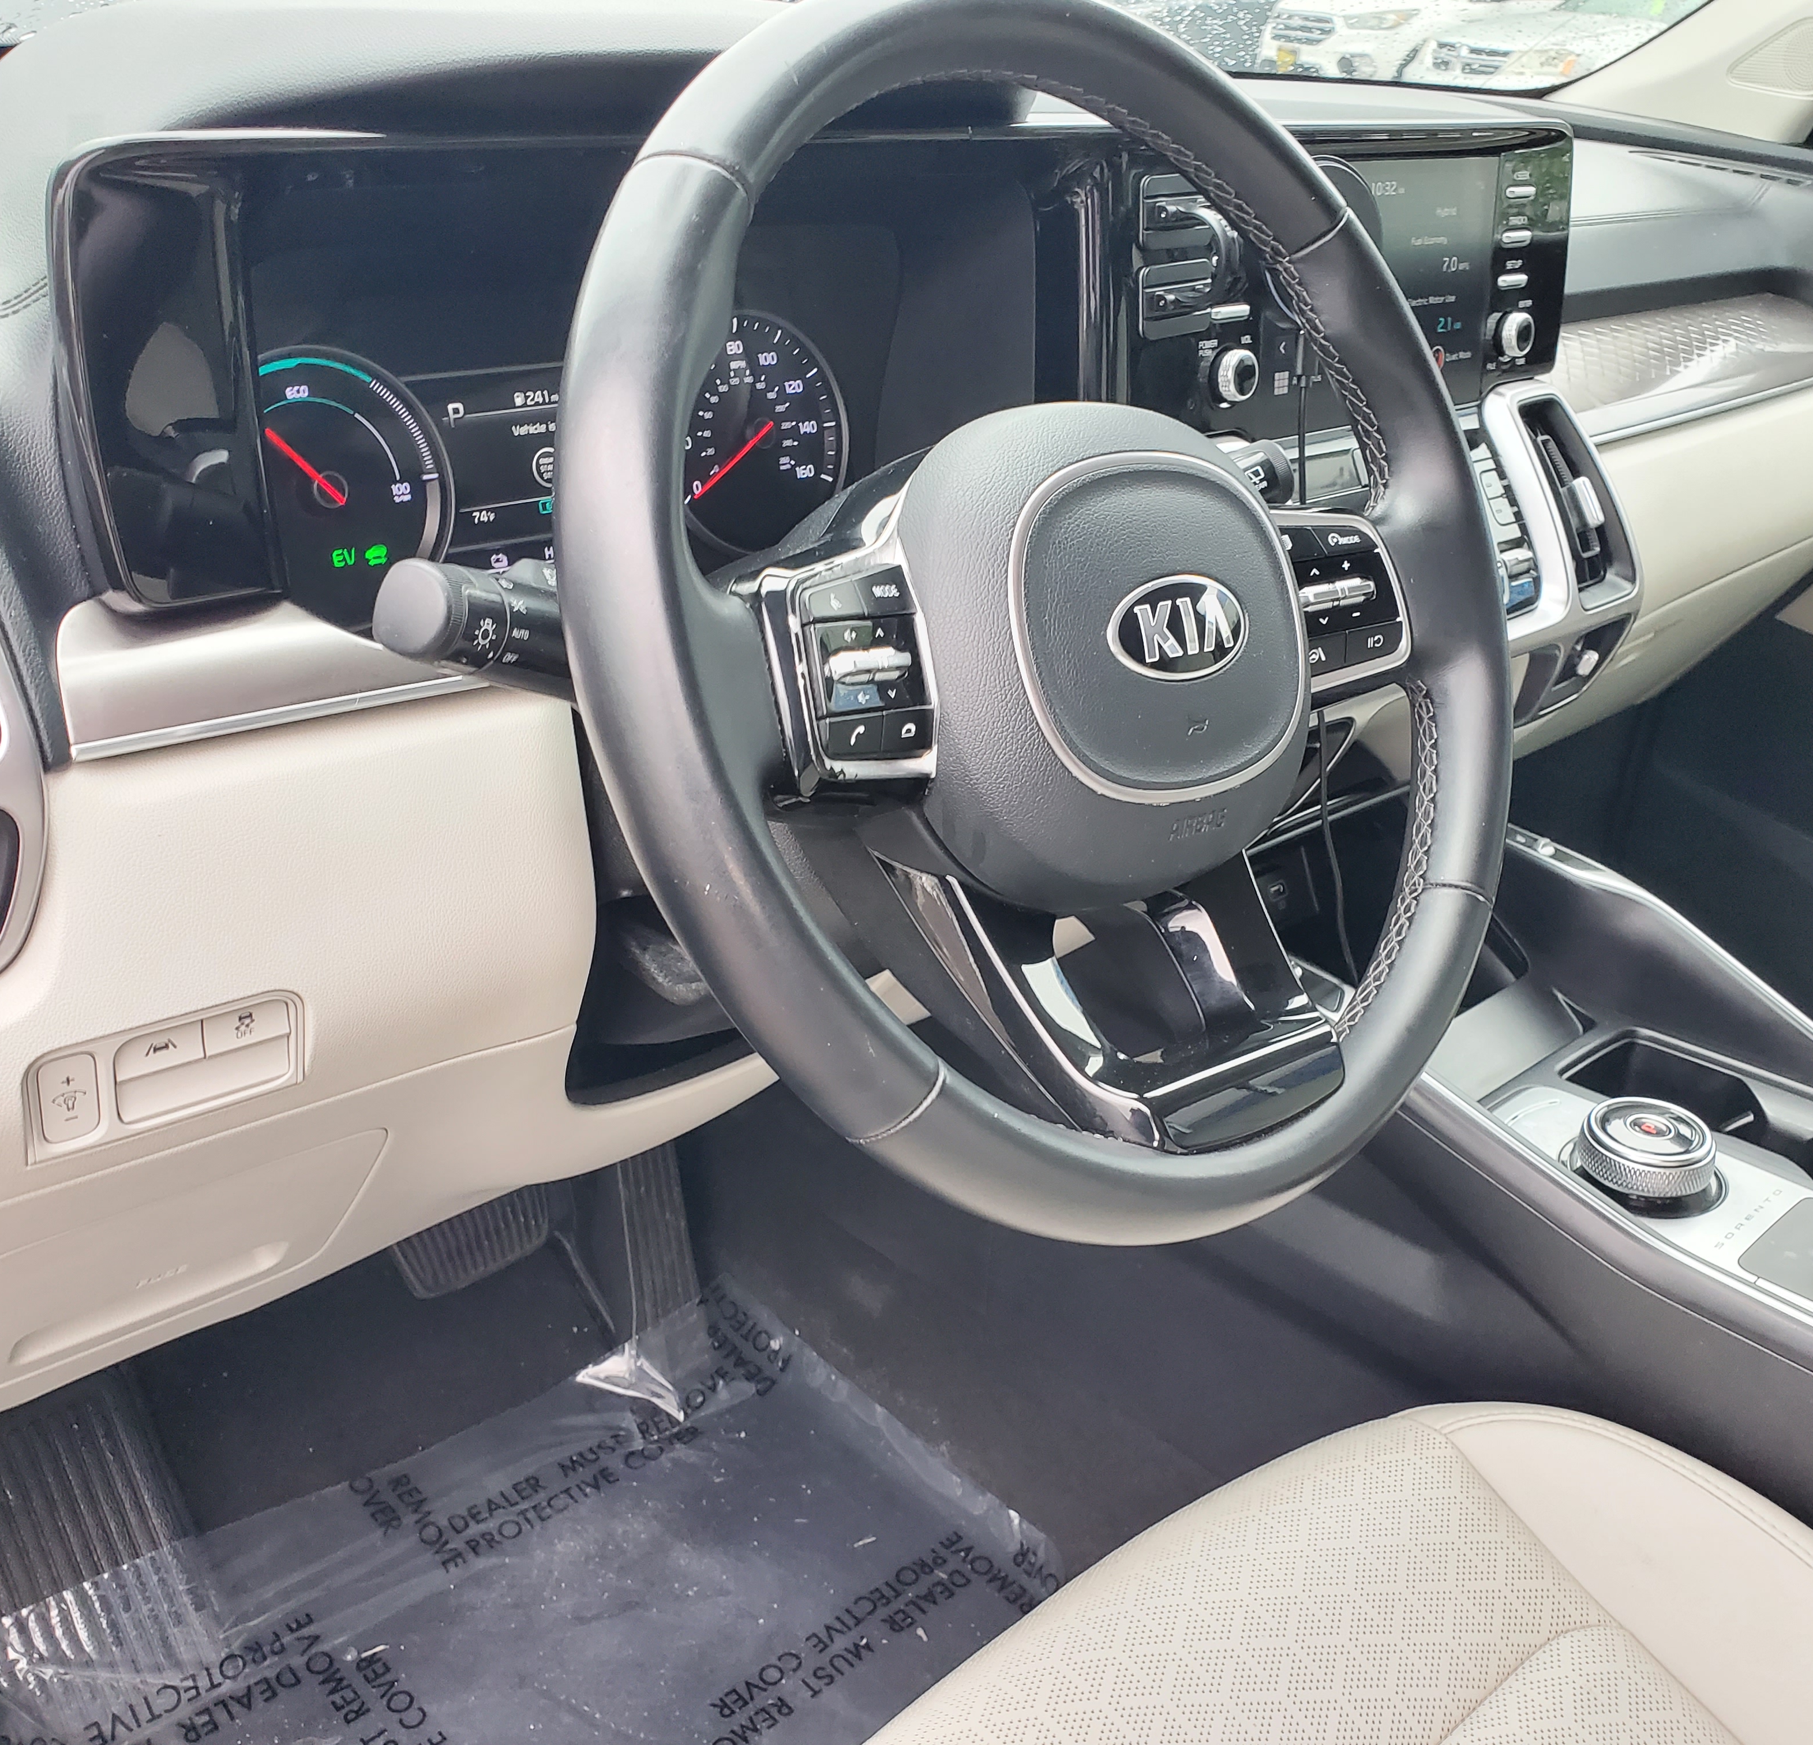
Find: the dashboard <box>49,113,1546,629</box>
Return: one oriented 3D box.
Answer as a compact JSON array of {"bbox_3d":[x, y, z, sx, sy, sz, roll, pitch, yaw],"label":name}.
[{"bbox_3d":[0.032,-0.231,0.741,0.735,0.150,0.095,-19,23,-36],"label":"dashboard"}]

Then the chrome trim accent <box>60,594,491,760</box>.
[{"bbox_3d":[-0.189,-0.068,0.543,0.155,0.042,0.045,-19,29,-36],"label":"chrome trim accent"}]

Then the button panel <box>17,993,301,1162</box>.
[{"bbox_3d":[-0.247,0.068,0.581,0.090,0.042,0.017,-19,47,-36],"label":"button panel"}]

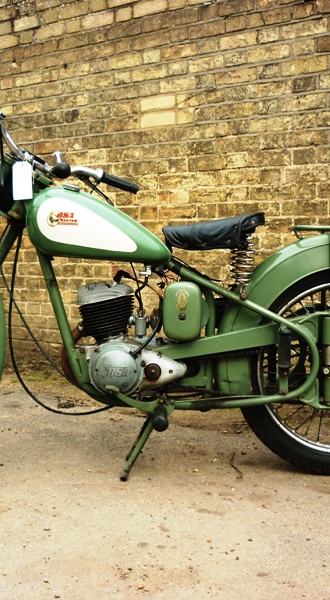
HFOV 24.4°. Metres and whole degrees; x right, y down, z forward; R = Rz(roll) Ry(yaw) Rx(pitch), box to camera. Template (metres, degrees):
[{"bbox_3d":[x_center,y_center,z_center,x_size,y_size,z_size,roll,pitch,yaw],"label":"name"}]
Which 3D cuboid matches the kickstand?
[{"bbox_3d":[-0.073,0.411,2.282,0.110,0.205,0.200,0,5,0],"label":"kickstand"}]

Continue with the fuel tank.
[{"bbox_3d":[-0.189,-0.215,2.224,0.420,0.222,0.240,0,5,0],"label":"fuel tank"}]

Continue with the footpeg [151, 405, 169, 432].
[{"bbox_3d":[-0.010,0.321,2.088,0.045,0.045,0.120,0,5,0],"label":"footpeg"}]

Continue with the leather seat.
[{"bbox_3d":[0.139,-0.200,2.224,0.290,0.110,0.255,0,5,0],"label":"leather seat"}]

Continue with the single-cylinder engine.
[{"bbox_3d":[-0.097,0.102,2.248,0.312,0.314,0.260,0,5,0],"label":"single-cylinder engine"}]

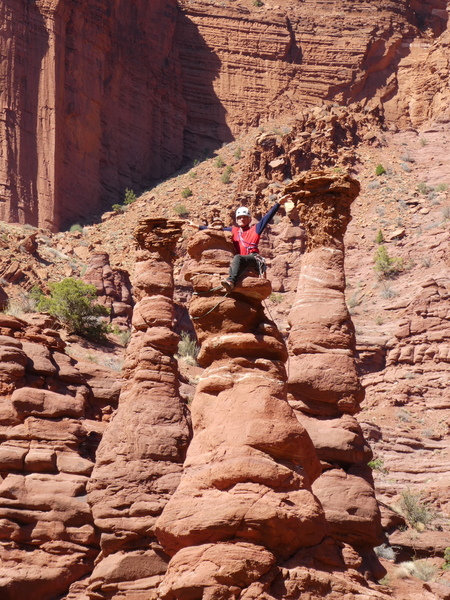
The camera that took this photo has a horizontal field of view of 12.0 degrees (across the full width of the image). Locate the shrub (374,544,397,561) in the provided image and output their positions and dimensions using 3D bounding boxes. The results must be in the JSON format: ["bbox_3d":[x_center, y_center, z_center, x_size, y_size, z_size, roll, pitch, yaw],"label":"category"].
[{"bbox_3d":[2.726,4.288,36.500,0.374,0.264,0.355,0,-4,0],"label":"shrub"}]

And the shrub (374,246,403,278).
[{"bbox_3d":[3.956,-0.931,52.000,0.677,0.798,0.644,0,-4,0],"label":"shrub"}]

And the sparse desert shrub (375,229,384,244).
[{"bbox_3d":[3.954,-1.625,55.000,0.256,0.397,0.243,0,-4,0],"label":"sparse desert shrub"}]

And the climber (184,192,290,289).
[{"bbox_3d":[0.192,-0.883,33.000,1.600,1.440,0.750,-1,-4,11],"label":"climber"}]

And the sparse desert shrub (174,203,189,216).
[{"bbox_3d":[-1.417,-2.947,70.000,0.456,0.442,0.433,0,-4,0],"label":"sparse desert shrub"}]

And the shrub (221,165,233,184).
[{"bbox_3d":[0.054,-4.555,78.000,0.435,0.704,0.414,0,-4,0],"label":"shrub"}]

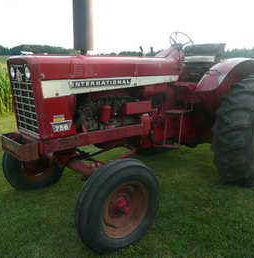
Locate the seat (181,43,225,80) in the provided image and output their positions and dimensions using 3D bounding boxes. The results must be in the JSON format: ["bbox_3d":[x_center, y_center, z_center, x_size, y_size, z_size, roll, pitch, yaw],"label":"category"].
[{"bbox_3d":[1.253,-1.095,4.530,0.500,0.520,0.550,-11,16,-41],"label":"seat"}]

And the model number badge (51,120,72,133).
[{"bbox_3d":[-0.613,-0.017,2.653,0.207,0.100,0.020,-11,16,-41],"label":"model number badge"}]

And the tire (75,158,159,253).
[{"bbox_3d":[-0.051,0.693,2.495,0.860,0.860,0.207,-10,18,-39],"label":"tire"}]

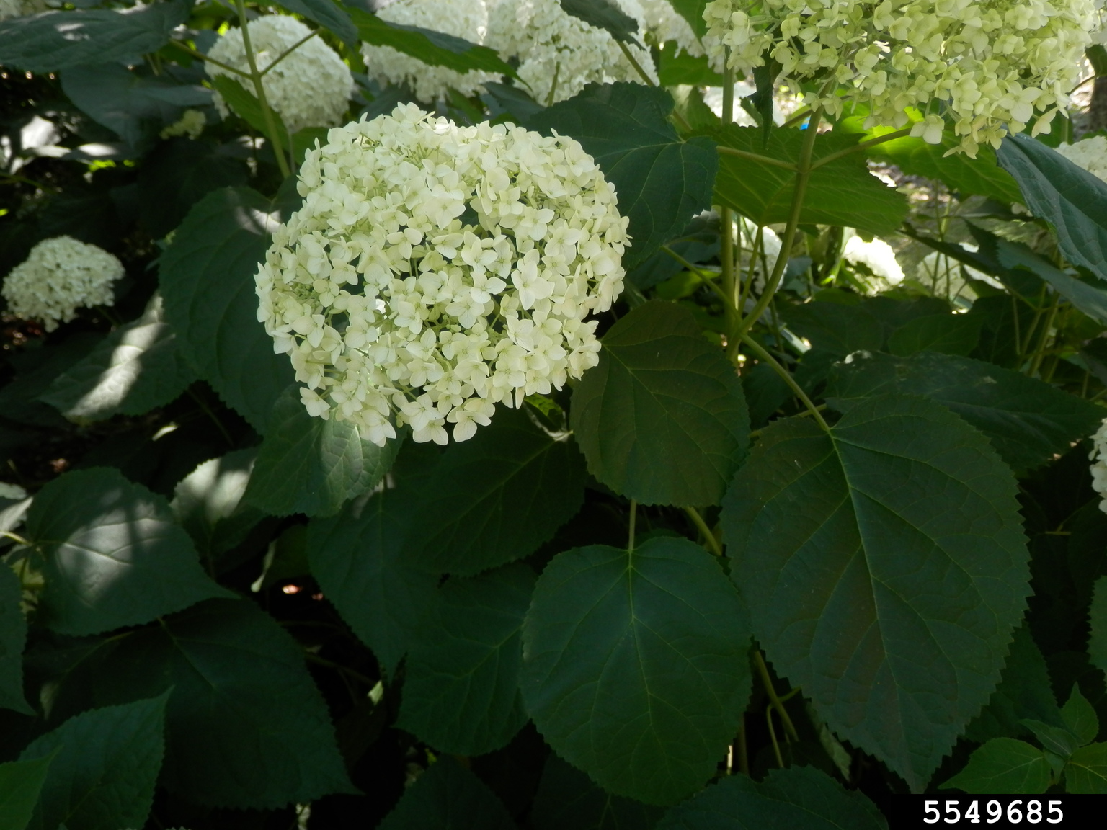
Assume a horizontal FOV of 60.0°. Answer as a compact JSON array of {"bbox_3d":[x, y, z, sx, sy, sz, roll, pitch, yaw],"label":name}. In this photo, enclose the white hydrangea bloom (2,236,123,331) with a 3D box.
[{"bbox_3d":[-0.496,-0.133,0.970,0.130,0.095,0.130,-18,28,0],"label":"white hydrangea bloom"}]

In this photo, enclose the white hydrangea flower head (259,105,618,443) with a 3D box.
[{"bbox_3d":[-0.061,-0.078,0.530,0.190,0.178,0.165,0,20,0],"label":"white hydrangea flower head"}]

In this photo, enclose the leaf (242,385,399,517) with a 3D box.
[{"bbox_3d":[-0.131,0.017,0.540,0.091,0.032,0.098,3,57,-8],"label":"leaf"}]

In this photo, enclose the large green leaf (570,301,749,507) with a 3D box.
[{"bbox_3d":[0.054,-0.003,0.510,0.083,0.112,0.028,-29,-13,-1],"label":"large green leaf"}]

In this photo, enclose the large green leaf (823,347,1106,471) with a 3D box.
[{"bbox_3d":[0.270,-0.001,0.630,0.175,0.030,0.115,6,38,0],"label":"large green leaf"}]

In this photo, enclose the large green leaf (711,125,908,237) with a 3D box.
[{"bbox_3d":[0.166,-0.154,0.630,0.130,0.125,0.035,1,64,-3],"label":"large green leaf"}]

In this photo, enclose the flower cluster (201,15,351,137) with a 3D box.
[{"bbox_3d":[-0.342,-0.427,1.200,0.180,0.145,0.165,0,20,0],"label":"flower cluster"}]

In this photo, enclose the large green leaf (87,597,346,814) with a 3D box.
[{"bbox_3d":[-0.204,0.180,0.600,0.165,0.030,0.115,36,58,23],"label":"large green leaf"}]

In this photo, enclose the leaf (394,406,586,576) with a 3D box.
[{"bbox_3d":[-0.037,0.047,0.550,0.128,0.025,0.080,-39,75,-17],"label":"leaf"}]

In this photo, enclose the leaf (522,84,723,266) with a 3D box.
[{"bbox_3d":[0.032,-0.146,0.580,0.137,0.116,0.030,-13,-12,0],"label":"leaf"}]

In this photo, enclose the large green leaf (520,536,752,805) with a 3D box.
[{"bbox_3d":[0.041,0.128,0.480,0.115,0.140,0.025,2,-20,1],"label":"large green leaf"}]

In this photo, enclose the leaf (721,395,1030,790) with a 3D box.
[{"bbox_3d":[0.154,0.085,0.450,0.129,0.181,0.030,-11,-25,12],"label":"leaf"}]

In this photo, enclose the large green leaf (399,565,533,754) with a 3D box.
[{"bbox_3d":[-0.044,0.140,0.540,0.117,0.025,0.090,-36,72,-19],"label":"large green leaf"}]

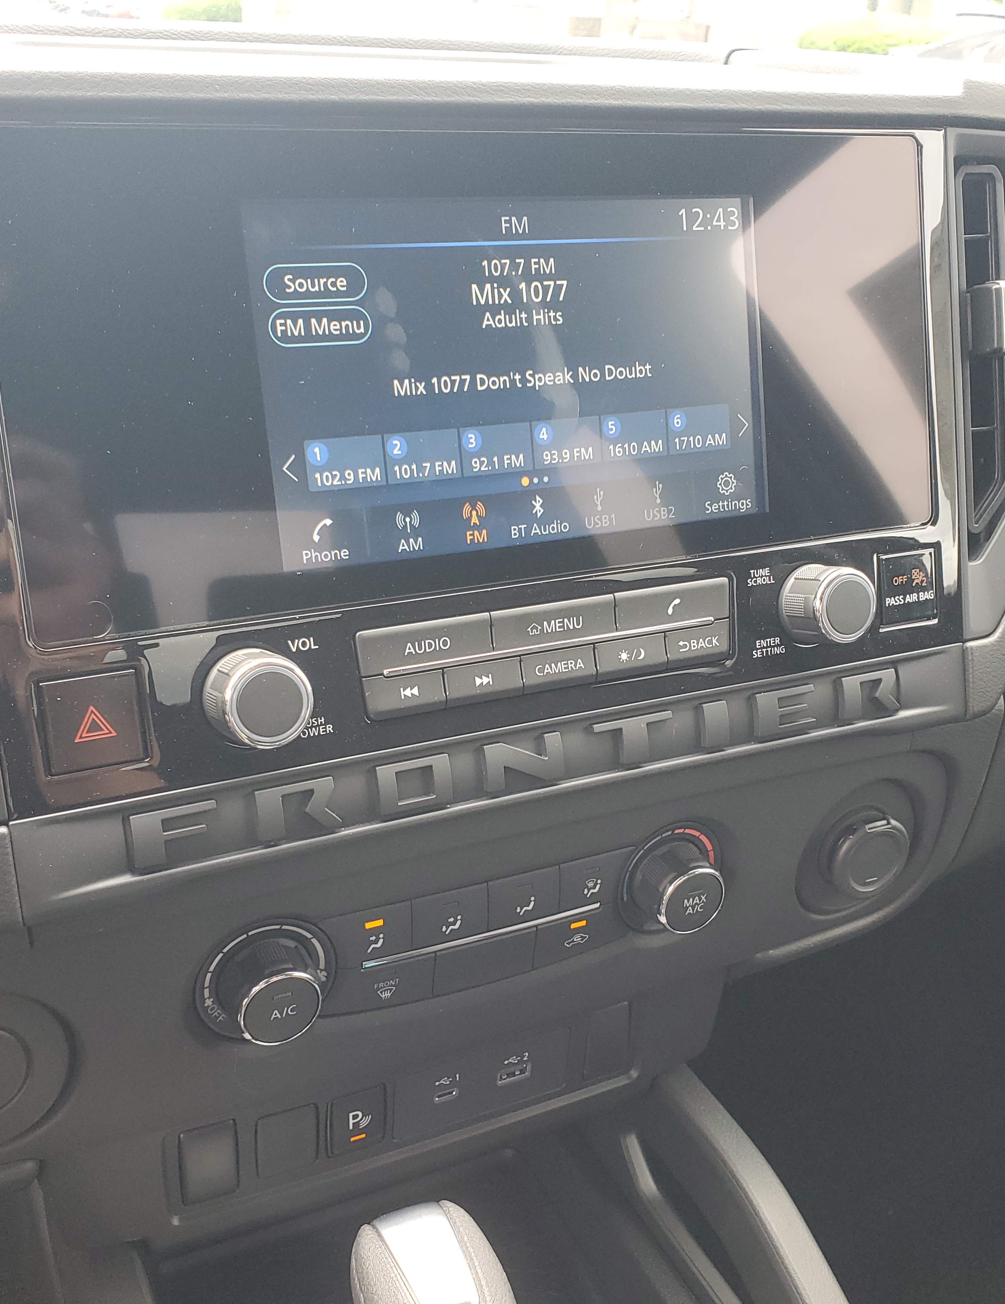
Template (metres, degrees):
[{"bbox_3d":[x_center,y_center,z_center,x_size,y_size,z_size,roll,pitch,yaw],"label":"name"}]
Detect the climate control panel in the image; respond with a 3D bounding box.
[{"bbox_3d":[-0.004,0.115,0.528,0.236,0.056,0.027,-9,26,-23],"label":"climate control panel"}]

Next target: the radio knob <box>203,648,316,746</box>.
[{"bbox_3d":[-0.071,0.014,0.383,0.028,0.028,0.024,-9,11,-23],"label":"radio knob"}]

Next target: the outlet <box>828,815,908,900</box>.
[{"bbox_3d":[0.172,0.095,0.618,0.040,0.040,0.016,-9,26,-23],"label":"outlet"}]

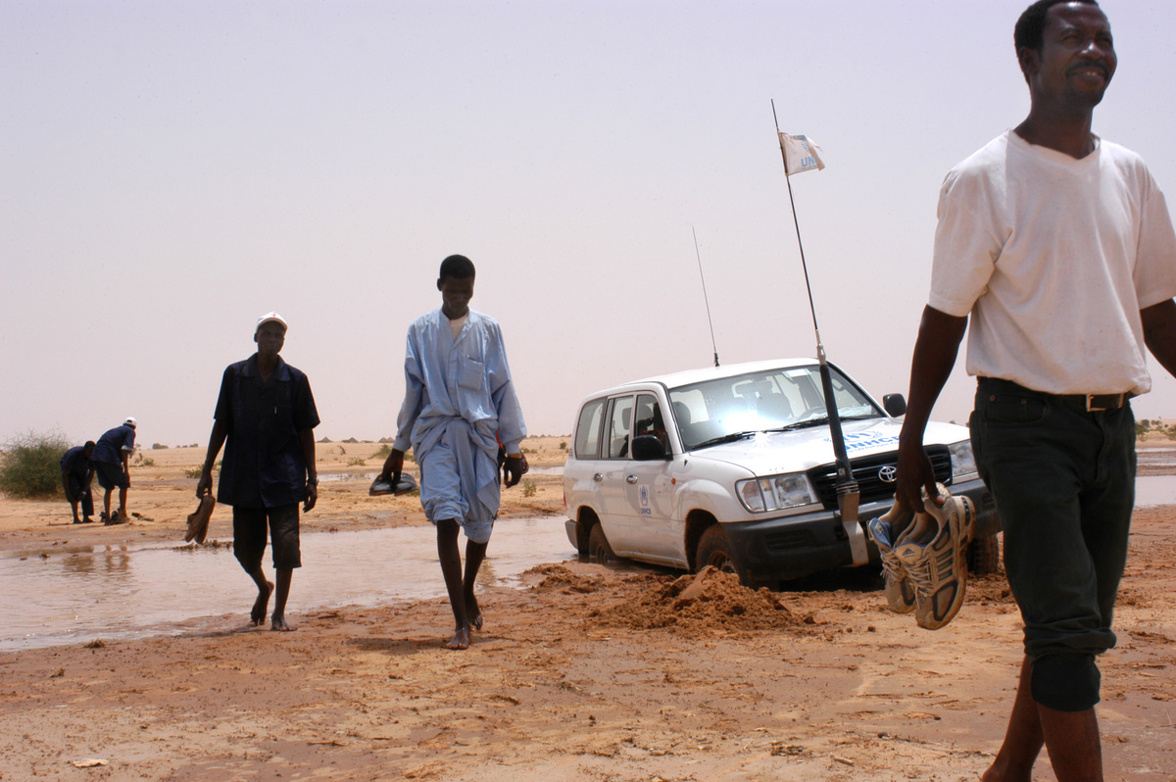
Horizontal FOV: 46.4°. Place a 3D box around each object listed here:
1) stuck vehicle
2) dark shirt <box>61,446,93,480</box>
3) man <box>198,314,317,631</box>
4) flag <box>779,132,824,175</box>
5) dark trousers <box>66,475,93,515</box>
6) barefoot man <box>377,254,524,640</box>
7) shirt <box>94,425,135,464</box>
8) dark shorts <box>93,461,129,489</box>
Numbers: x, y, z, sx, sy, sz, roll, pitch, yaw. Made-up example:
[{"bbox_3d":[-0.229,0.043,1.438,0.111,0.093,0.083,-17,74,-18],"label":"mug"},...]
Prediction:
[{"bbox_3d":[1.220,0.637,10.580,1.970,1.870,4.890,-8,-1,-15],"label":"stuck vehicle"},{"bbox_3d":[-6.897,0.972,18.500,0.460,0.520,0.420,-1,20,-24],"label":"dark shirt"},{"bbox_3d":[-1.810,0.435,7.600,0.670,1.740,0.480,-1,-2,-7],"label":"man"},{"bbox_3d":[1.281,-1.416,8.200,0.260,0.280,0.100,-11,-1,-3],"label":"flag"},{"bbox_3d":[-6.908,1.403,18.600,0.400,0.560,0.350,-1,-2,-21],"label":"dark trousers"},{"bbox_3d":[-0.600,0.268,6.280,0.660,1.770,0.520,-1,-2,-3],"label":"barefoot man"},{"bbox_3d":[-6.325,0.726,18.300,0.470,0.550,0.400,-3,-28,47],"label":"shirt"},{"bbox_3d":[-6.352,1.105,18.300,0.360,0.460,0.420,0,-3,-45],"label":"dark shorts"}]

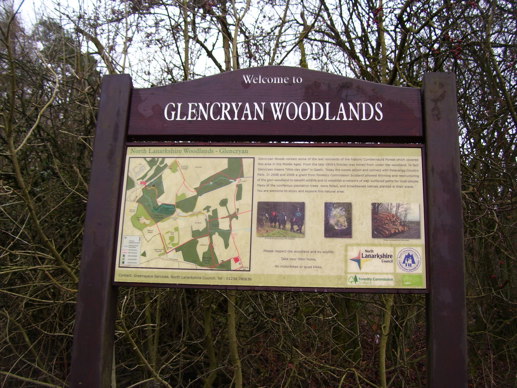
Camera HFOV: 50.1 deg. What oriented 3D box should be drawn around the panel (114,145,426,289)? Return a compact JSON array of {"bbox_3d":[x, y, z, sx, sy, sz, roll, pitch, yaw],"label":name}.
[{"bbox_3d":[0.044,0.086,2.167,1.200,0.565,0.040,1,-13,4],"label":"panel"}]

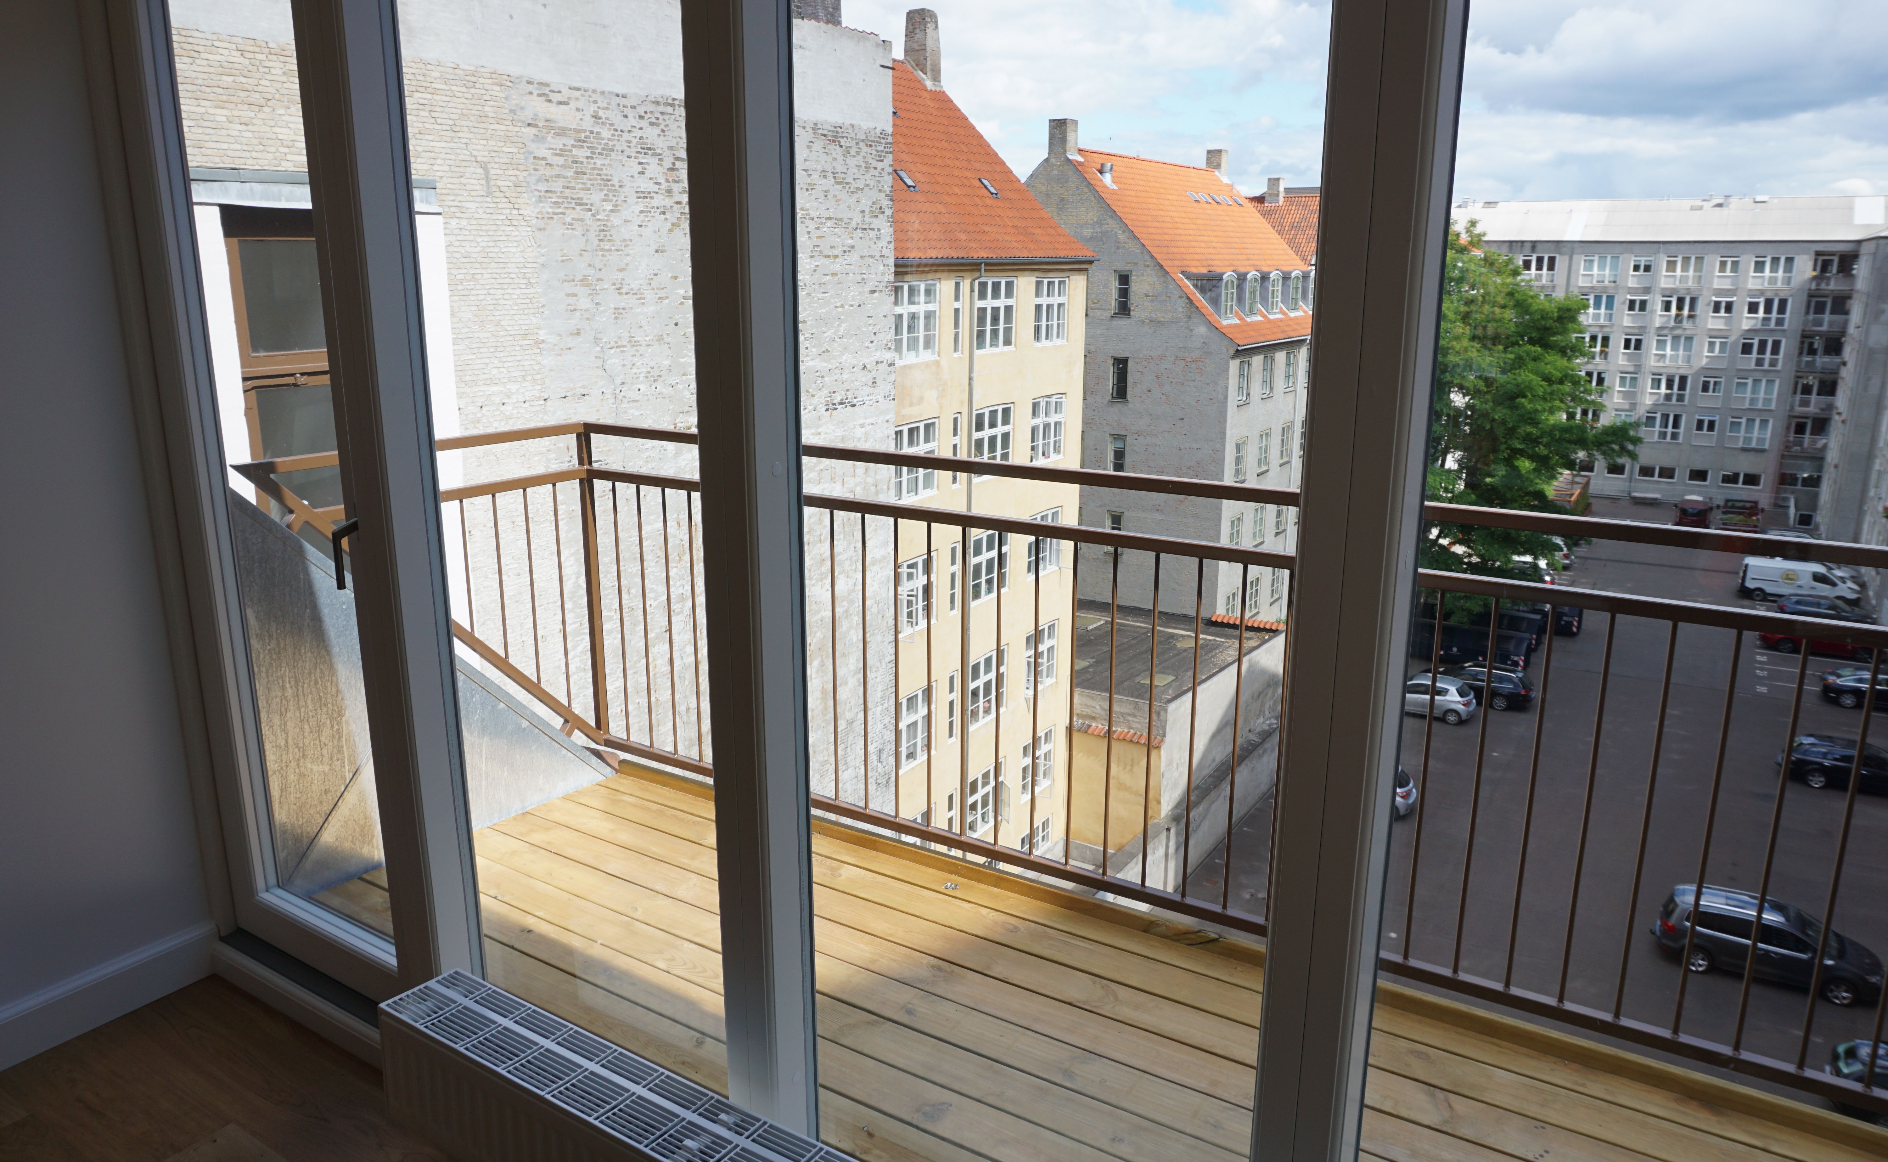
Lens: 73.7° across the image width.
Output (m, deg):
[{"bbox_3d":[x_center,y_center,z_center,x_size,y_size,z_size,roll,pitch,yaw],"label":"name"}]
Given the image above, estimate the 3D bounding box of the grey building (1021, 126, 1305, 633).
[{"bbox_3d":[8.271,-6.612,50.960,12.600,21.300,15.000,9,17,31],"label":"grey building"}]

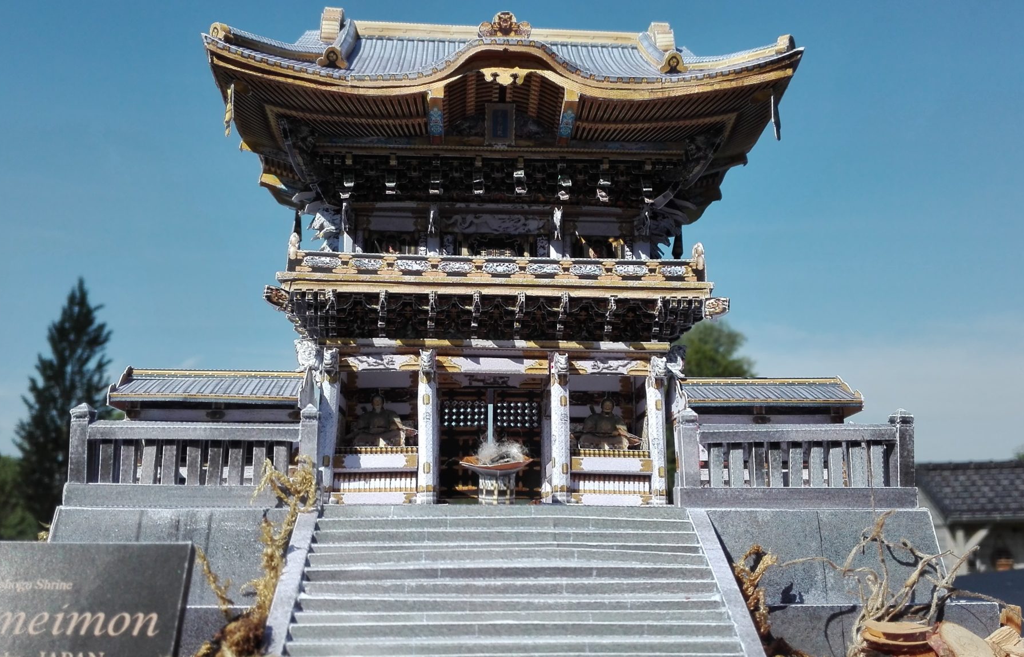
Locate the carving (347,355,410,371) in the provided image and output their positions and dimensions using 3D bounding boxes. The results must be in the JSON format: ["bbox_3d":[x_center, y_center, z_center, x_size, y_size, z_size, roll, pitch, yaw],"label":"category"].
[{"bbox_3d":[-0.057,0.014,0.357,0.027,0.007,0.002,1,-12,-5],"label":"carving"}]

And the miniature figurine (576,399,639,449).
[{"bbox_3d":[0.043,0.043,0.371,0.028,0.022,0.011,1,-12,-5],"label":"miniature figurine"}]

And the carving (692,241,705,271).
[{"bbox_3d":[0.081,-0.031,0.365,0.005,0.013,0.005,1,-12,-5],"label":"carving"}]

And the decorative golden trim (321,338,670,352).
[{"bbox_3d":[-0.007,0.008,0.404,0.170,0.004,0.006,1,-11,-4],"label":"decorative golden trim"}]

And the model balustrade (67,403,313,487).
[{"bbox_3d":[-0.128,0.047,0.339,0.093,0.032,0.009,1,-11,-4],"label":"model balustrade"}]

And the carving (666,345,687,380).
[{"bbox_3d":[0.073,0.015,0.373,0.009,0.015,0.006,1,-12,-5],"label":"carving"}]

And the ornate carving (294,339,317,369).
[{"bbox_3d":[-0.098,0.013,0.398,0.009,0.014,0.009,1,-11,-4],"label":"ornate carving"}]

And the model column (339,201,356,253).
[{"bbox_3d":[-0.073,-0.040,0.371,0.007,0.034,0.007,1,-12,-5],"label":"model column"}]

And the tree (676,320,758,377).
[{"bbox_3d":[5.609,3.300,25.000,4.500,7.500,4.500,1,-11,-4],"label":"tree"}]

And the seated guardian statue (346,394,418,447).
[{"bbox_3d":[-0.065,0.046,0.419,0.033,0.025,0.014,1,-11,-4],"label":"seated guardian statue"}]

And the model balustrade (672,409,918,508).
[{"bbox_3d":[0.119,0.055,0.355,0.100,0.040,0.011,1,-11,-4],"label":"model balustrade"}]

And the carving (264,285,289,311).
[{"bbox_3d":[-0.096,-0.012,0.339,0.003,0.009,0.011,-10,-15,38],"label":"carving"}]

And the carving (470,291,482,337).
[{"bbox_3d":[-0.016,-0.006,0.358,0.004,0.017,0.014,1,-12,-5],"label":"carving"}]

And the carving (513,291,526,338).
[{"bbox_3d":[0.003,-0.006,0.359,0.004,0.018,0.014,1,-12,-5],"label":"carving"}]

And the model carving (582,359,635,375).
[{"bbox_3d":[0.048,0.019,0.413,0.025,0.007,0.003,1,-11,-4],"label":"model carving"}]

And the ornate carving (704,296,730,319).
[{"bbox_3d":[0.097,-0.010,0.398,0.010,0.009,0.006,1,-11,-4],"label":"ornate carving"}]

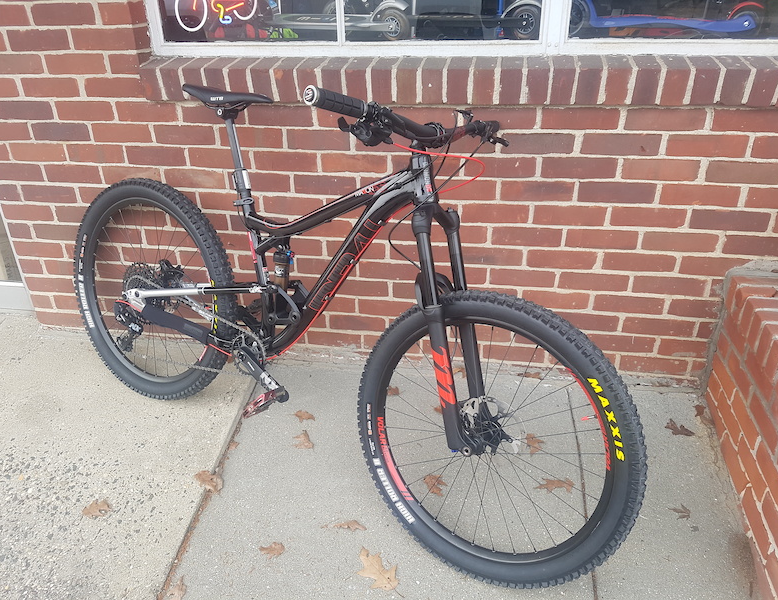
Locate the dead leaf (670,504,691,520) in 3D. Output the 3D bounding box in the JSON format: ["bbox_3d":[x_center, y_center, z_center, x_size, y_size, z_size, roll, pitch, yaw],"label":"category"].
[{"bbox_3d":[0.755,0.551,1.558,0.054,0.015,0.046,-2,34,1],"label":"dead leaf"}]

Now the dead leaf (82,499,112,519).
[{"bbox_3d":[-0.797,0.568,1.637,0.080,0.022,0.061,-2,34,1],"label":"dead leaf"}]

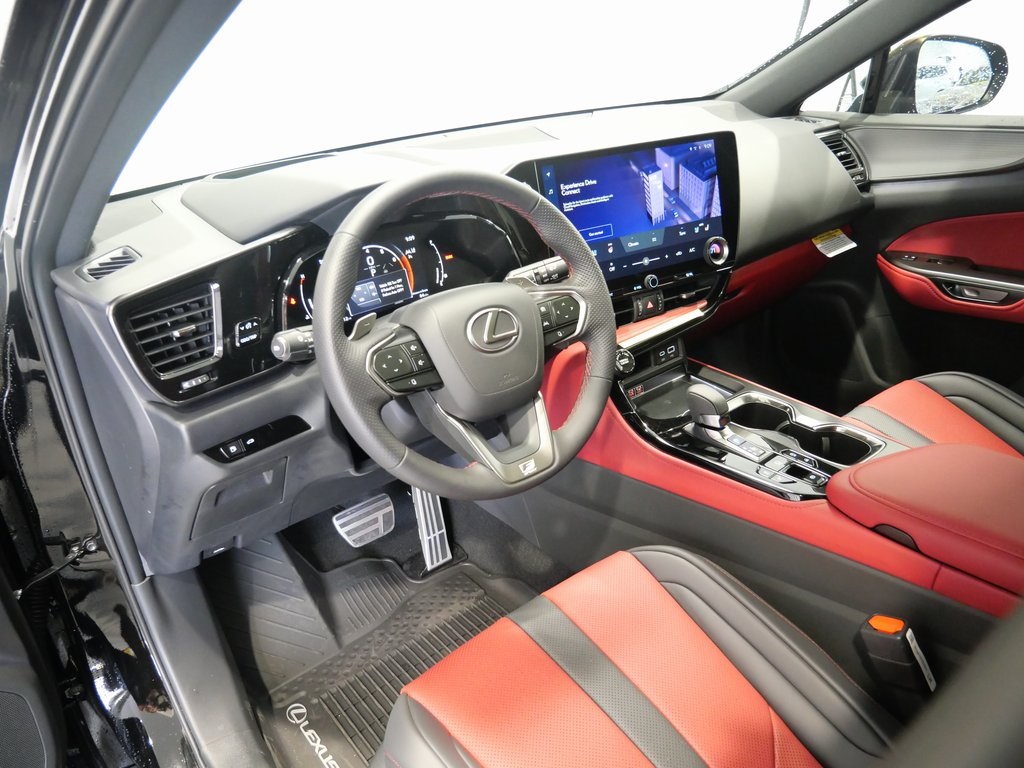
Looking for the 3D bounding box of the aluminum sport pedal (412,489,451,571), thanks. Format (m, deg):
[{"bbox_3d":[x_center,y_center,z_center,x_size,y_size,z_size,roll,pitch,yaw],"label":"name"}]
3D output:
[{"bbox_3d":[-0.165,0.277,1.477,0.058,0.195,0.028,-18,-14,-28],"label":"aluminum sport pedal"}]

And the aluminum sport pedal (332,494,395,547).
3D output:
[{"bbox_3d":[-0.280,0.266,1.360,0.117,0.073,0.025,-20,-11,-29],"label":"aluminum sport pedal"}]

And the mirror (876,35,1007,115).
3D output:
[{"bbox_3d":[0.909,-0.653,1.518,0.225,0.158,0.140,-14,27,-18],"label":"mirror"}]

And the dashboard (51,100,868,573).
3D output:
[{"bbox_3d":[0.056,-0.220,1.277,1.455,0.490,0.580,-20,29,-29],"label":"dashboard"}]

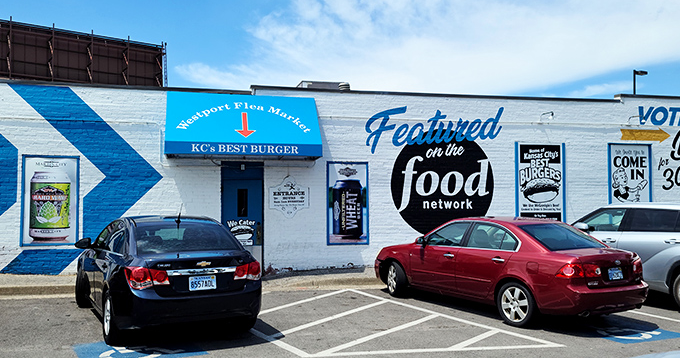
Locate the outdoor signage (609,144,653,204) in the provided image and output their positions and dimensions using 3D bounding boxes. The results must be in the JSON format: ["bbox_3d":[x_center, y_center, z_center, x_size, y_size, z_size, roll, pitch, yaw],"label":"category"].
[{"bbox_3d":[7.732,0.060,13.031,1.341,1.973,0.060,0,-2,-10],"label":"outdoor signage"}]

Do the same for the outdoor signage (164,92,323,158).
[{"bbox_3d":[-2.150,-1.197,10.848,3.311,1.489,0.900,0,-2,-10],"label":"outdoor signage"}]

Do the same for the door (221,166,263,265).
[{"bbox_3d":[-2.226,0.898,11.266,0.952,2.572,0.120,0,-2,-10],"label":"door"}]

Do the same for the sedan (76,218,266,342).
[{"bbox_3d":[-2.747,1.350,7.453,1.796,1.476,4.597,3,-5,-33],"label":"sedan"}]

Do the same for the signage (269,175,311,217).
[{"bbox_3d":[-1.159,0.423,11.404,0.956,1.011,0.030,0,-2,-10],"label":"signage"}]

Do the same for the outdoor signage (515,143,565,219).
[{"bbox_3d":[5.151,0.162,12.557,1.420,2.152,0.060,0,-2,-10],"label":"outdoor signage"}]

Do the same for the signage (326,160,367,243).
[{"bbox_3d":[0.206,0.587,11.640,1.009,1.973,0.060,0,-2,-10],"label":"signage"}]

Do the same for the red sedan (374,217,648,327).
[{"bbox_3d":[2.470,1.412,8.431,1.805,1.480,4.740,3,-4,-32],"label":"red sedan"}]

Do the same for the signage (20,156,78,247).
[{"bbox_3d":[-6.184,0.464,10.483,1.123,1.919,0.060,0,-2,-10],"label":"signage"}]

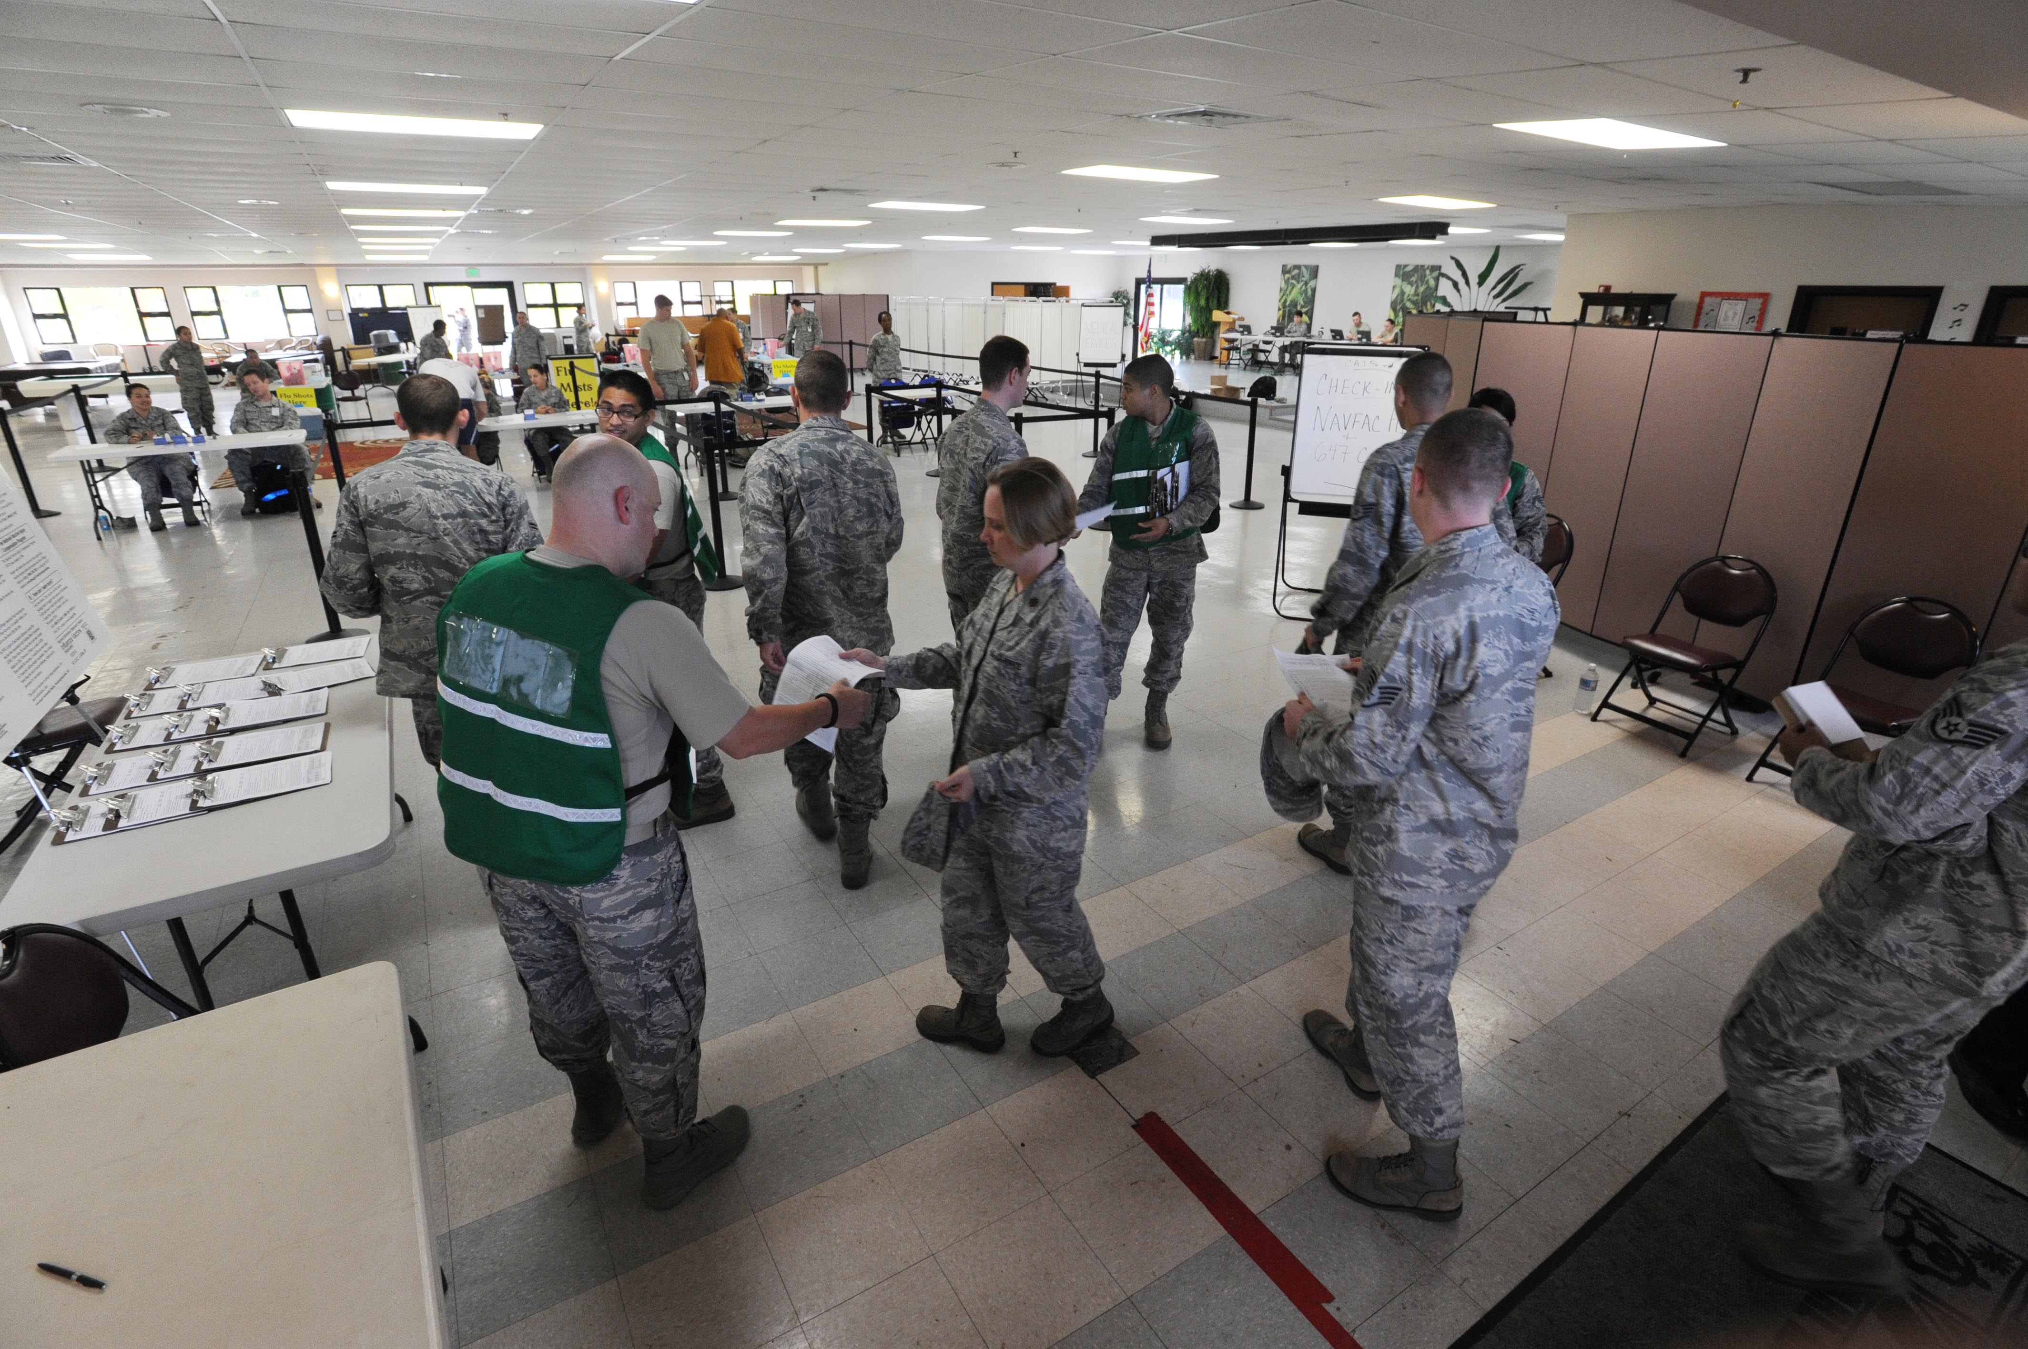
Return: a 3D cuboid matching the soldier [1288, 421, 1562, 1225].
[{"bbox_3d":[0.831,0.317,2.105,0.600,1.770,0.530,19,28,39],"label":"soldier"}]

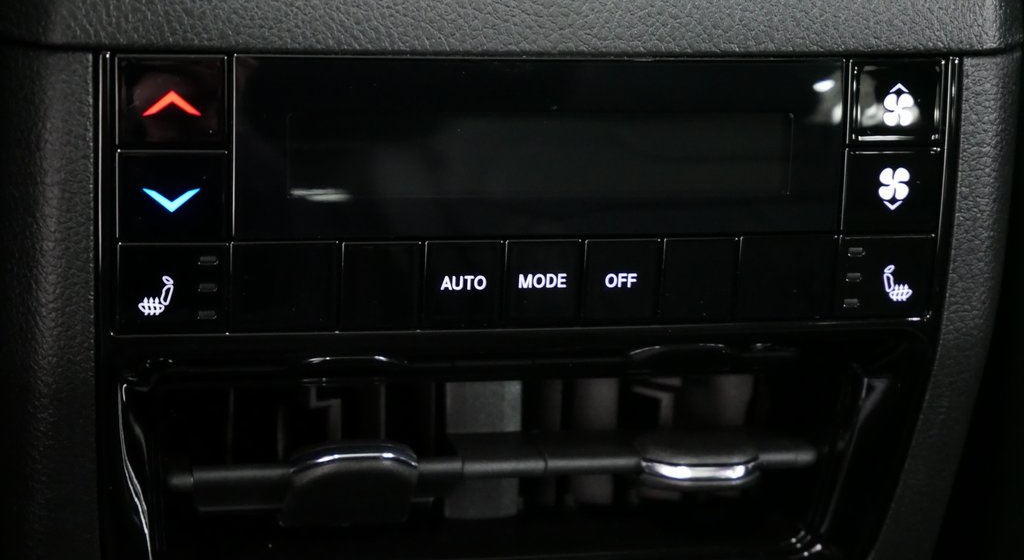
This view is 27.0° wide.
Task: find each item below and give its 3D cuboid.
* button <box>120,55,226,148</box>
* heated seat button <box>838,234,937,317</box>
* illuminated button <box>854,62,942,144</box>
[{"bbox_3d":[-0.069,-0.036,0.429,0.022,0.018,0.006,-1,12,-12],"label":"button"},{"bbox_3d":[0.081,-0.001,0.469,0.022,0.019,0.006,-1,12,-12],"label":"heated seat button"},{"bbox_3d":[0.079,-0.037,0.444,0.021,0.017,0.006,-1,11,-13],"label":"illuminated button"}]

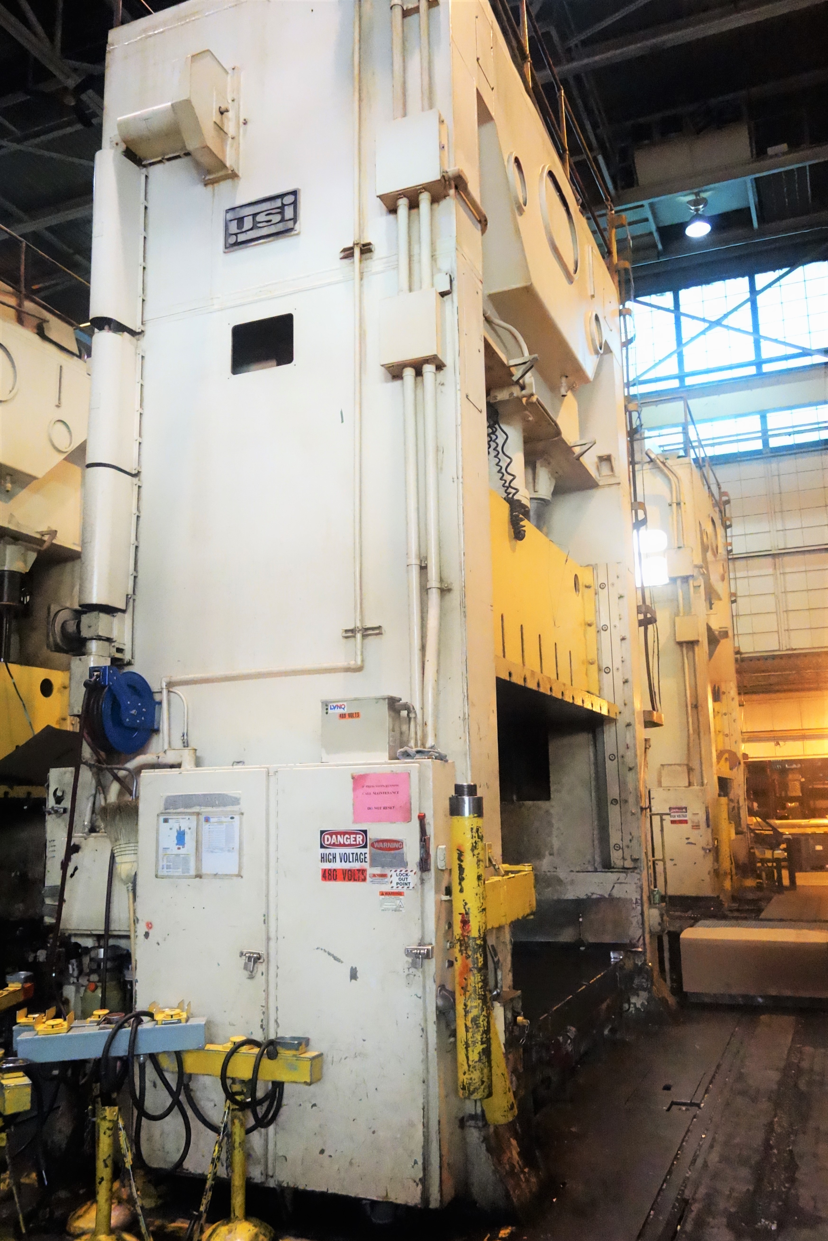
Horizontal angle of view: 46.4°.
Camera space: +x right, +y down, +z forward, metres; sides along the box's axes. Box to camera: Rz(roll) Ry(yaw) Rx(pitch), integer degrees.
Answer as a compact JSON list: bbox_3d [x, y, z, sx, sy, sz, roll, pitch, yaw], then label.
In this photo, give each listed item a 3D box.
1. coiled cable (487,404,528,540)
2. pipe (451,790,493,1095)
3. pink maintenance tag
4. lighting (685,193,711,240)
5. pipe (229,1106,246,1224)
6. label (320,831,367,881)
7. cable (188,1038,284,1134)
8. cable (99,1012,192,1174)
[{"bbox_3d":[0.593,-0.955,6.150,0.330,0.760,0.220,-6,-12,23],"label":"coiled cable"},{"bbox_3d":[0.256,1.395,4.260,0.146,1.320,0.146,-6,-12,23],"label":"pipe"},{"bbox_3d":[-0.147,0.802,4.353,0.284,0.218,0.003,-6,-12,23],"label":"pink maintenance tag"},{"bbox_3d":[5.000,-7.112,17.000,0.450,0.670,0.450,-6,-12,23],"label":"lighting"},{"bbox_3d":[-0.750,2.314,4.110,0.060,0.480,0.060,-1,-11,0],"label":"pipe"},{"bbox_3d":[-0.317,1.067,4.379,0.245,0.230,0.004,-6,-12,23],"label":"label"},{"bbox_3d":[-0.763,1.984,4.120,0.410,0.360,0.200,-6,-12,23],"label":"cable"},{"bbox_3d":[-1.123,1.970,4.030,0.330,0.600,0.220,-6,-12,23],"label":"cable"}]

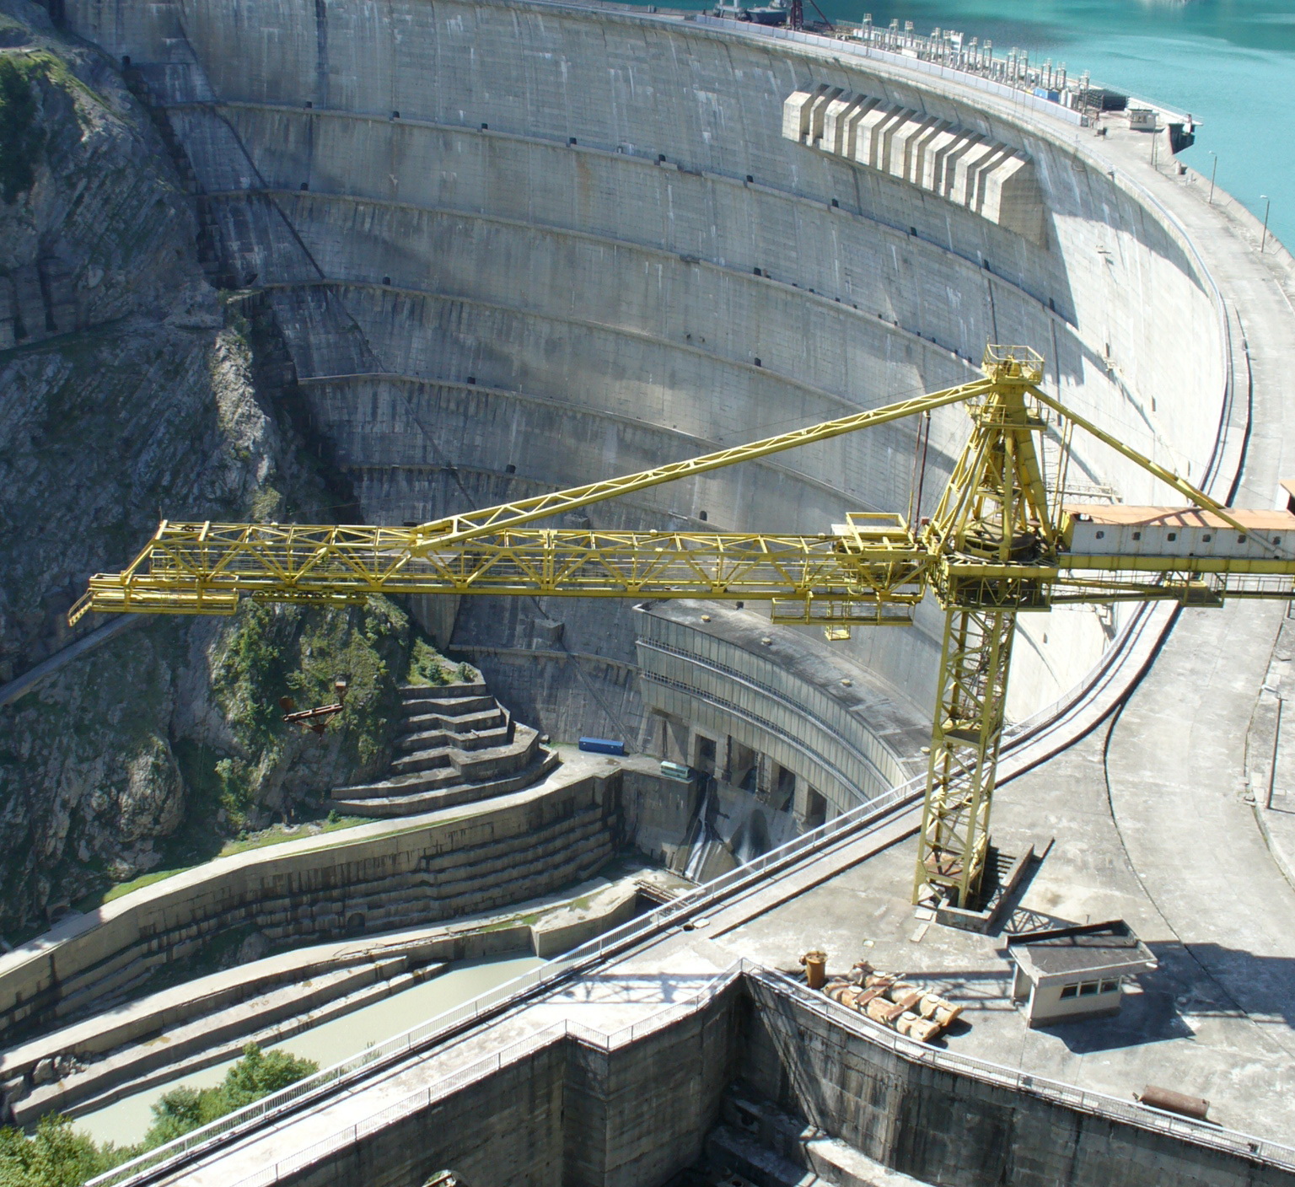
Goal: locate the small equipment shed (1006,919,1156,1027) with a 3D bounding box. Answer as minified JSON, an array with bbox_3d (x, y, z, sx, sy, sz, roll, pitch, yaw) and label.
[{"bbox_3d":[24.624,21.812,105.352,7.219,3.650,3.904,-6,26,-14],"label":"small equipment shed"}]

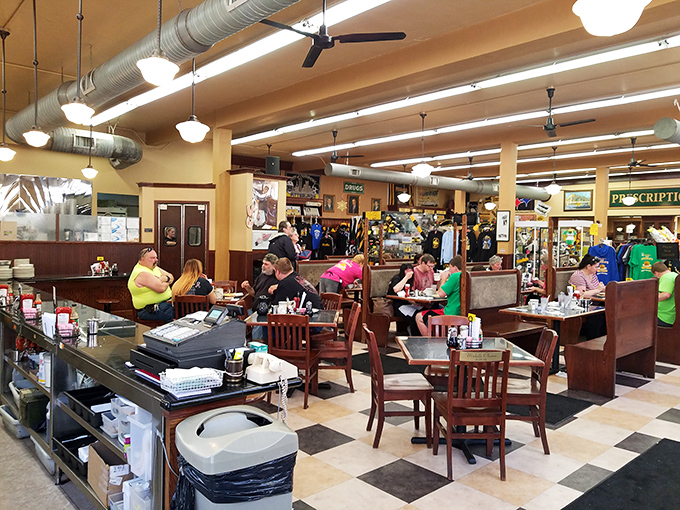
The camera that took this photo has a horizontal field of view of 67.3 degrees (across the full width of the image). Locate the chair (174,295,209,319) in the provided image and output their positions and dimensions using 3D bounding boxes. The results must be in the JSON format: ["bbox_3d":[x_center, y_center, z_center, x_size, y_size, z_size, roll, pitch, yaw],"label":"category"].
[{"bbox_3d":[-1.674,0.888,5.984,0.430,0.870,0.480,1,2,0],"label":"chair"}]

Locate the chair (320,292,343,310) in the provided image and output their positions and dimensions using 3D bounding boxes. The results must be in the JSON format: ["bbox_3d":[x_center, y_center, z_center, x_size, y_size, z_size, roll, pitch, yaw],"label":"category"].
[{"bbox_3d":[-0.246,0.922,6.304,0.420,0.850,0.490,3,3,44],"label":"chair"}]

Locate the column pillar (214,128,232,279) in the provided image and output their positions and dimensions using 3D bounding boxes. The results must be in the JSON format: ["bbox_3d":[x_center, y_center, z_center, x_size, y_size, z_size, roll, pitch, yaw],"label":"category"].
[{"bbox_3d":[-2.162,-0.548,9.388,0.265,3.500,0.265,-1,3,-42],"label":"column pillar"}]

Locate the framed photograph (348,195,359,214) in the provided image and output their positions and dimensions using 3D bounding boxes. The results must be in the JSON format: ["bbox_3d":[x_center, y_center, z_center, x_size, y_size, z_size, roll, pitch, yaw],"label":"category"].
[{"bbox_3d":[0.494,-1.781,18.185,0.540,0.670,0.050,-1,3,-42],"label":"framed photograph"}]

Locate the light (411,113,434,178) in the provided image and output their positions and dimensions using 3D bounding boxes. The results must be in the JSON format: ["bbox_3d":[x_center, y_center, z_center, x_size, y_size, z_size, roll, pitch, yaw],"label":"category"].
[{"bbox_3d":[1.552,-2.062,9.635,0.420,1.224,0.420,1,2,0],"label":"light"}]

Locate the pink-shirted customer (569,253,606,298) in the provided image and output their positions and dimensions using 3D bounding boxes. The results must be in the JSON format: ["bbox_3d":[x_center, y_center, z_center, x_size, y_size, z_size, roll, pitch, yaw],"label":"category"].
[{"bbox_3d":[3.672,0.703,7.575,0.520,1.350,0.720,-1,3,-42],"label":"pink-shirted customer"}]

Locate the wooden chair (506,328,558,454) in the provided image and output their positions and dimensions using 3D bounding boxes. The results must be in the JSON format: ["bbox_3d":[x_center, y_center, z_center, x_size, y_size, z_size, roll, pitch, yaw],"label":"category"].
[{"bbox_3d":[1.354,1.006,3.875,0.480,0.870,0.430,1,2,6],"label":"wooden chair"}]

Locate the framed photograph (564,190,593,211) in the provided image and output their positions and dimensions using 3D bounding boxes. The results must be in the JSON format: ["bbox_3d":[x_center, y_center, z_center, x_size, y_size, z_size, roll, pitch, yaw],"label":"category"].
[{"bbox_3d":[8.210,-1.880,17.443,0.050,0.730,0.980,-1,3,-42],"label":"framed photograph"}]

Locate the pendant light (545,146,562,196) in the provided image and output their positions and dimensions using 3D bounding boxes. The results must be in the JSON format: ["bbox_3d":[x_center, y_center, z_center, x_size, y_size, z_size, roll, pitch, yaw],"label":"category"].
[{"bbox_3d":[5.414,-2.105,12.918,0.420,1.221,0.420,1,2,0],"label":"pendant light"}]

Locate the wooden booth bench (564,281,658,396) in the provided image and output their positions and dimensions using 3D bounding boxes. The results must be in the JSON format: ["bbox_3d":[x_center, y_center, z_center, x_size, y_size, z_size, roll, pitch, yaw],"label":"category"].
[{"bbox_3d":[3.025,0.846,5.654,1.210,1.160,0.510,-1,3,-42],"label":"wooden booth bench"}]

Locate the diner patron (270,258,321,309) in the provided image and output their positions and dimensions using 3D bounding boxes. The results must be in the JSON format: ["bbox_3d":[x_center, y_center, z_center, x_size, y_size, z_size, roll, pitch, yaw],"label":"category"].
[{"bbox_3d":[-0.540,0.719,6.150,0.800,1.360,0.580,1,2,13],"label":"diner patron"}]

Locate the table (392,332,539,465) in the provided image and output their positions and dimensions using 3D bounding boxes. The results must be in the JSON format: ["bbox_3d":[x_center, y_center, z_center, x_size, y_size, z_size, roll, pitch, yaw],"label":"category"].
[{"bbox_3d":[0.940,1.084,3.934,0.925,0.725,0.925,1,2,3],"label":"table"}]

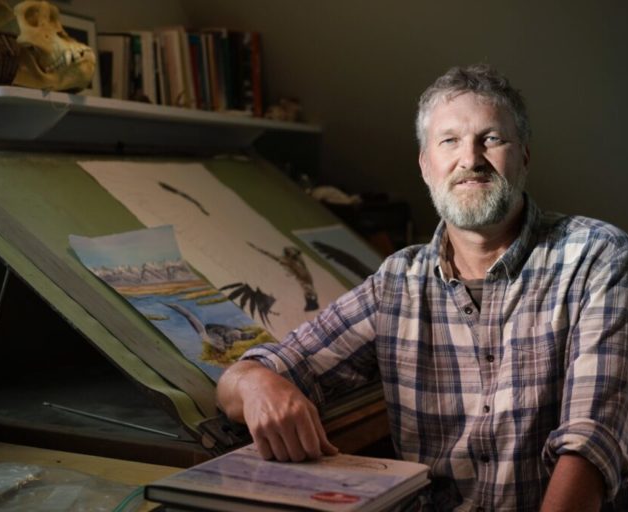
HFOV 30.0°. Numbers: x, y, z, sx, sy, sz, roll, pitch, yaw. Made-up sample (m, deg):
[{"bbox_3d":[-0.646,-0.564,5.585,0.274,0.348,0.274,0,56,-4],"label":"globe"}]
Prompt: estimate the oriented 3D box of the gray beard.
[{"bbox_3d":[0.243,-0.085,1.770,0.140,0.092,0.100,-1,2,11],"label":"gray beard"}]

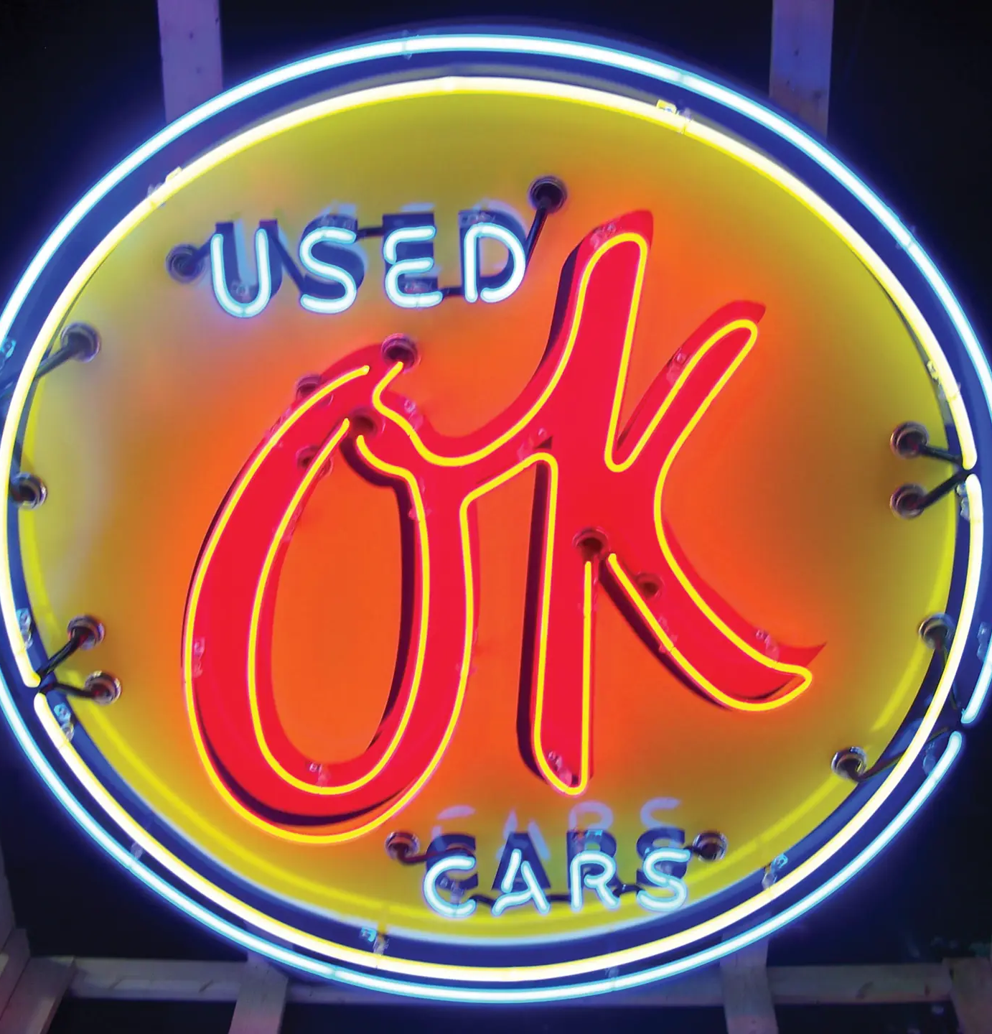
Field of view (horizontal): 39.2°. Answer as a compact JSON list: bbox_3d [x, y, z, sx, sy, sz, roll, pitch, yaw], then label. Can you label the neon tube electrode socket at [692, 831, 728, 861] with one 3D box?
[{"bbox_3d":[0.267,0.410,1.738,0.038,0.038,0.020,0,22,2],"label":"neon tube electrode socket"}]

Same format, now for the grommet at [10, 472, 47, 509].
[{"bbox_3d":[-0.576,-0.033,1.716,0.044,0.044,0.015,0,23,2],"label":"grommet"}]

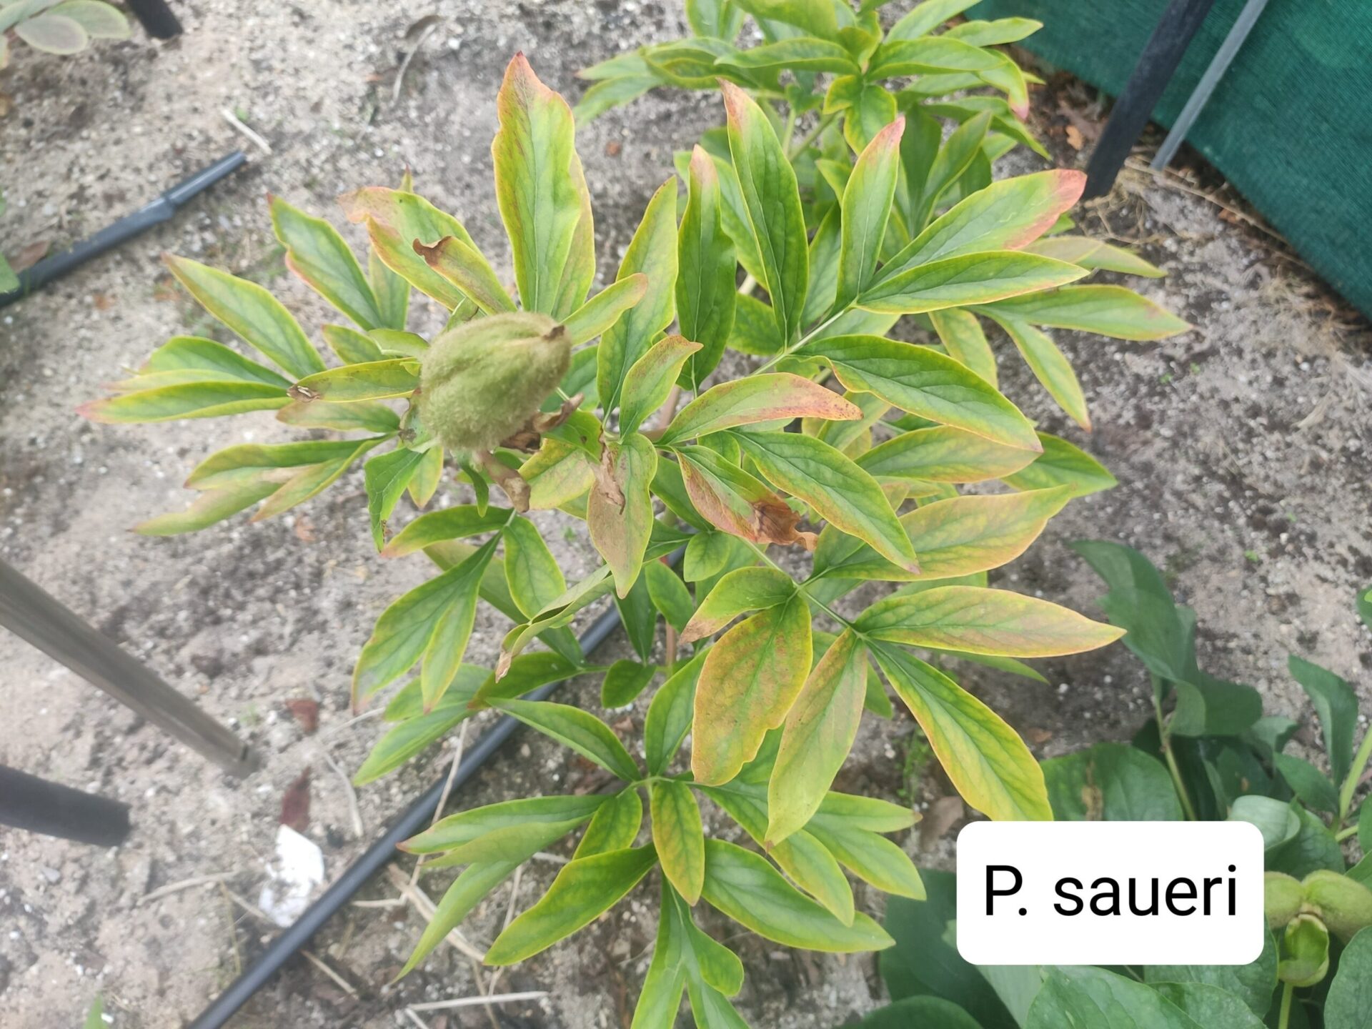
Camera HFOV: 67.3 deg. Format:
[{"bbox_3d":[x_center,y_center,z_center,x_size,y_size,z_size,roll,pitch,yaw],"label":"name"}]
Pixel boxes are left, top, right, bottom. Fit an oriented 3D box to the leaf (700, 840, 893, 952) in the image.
[{"bbox_3d":[0.053,0.200,0.535,0.120,0.018,0.035,28,67,-5],"label":"leaf"}]

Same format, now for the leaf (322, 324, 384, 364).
[{"bbox_3d":[-0.144,-0.074,0.455,0.044,0.013,0.018,30,77,13],"label":"leaf"}]

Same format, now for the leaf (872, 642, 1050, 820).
[{"bbox_3d":[0.124,0.098,0.465,0.124,0.020,0.039,46,70,-7],"label":"leaf"}]

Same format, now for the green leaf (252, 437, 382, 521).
[{"bbox_3d":[-0.190,-0.018,0.530,0.083,0.013,0.026,-31,66,8],"label":"green leaf"}]

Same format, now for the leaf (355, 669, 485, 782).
[{"bbox_3d":[-0.150,0.124,0.590,0.100,0.018,0.044,-34,73,12],"label":"leaf"}]

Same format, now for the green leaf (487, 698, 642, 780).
[{"bbox_3d":[-0.066,0.124,0.570,0.099,0.018,0.030,23,66,17],"label":"green leaf"}]

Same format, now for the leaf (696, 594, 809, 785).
[{"bbox_3d":[0.030,0.078,0.460,0.048,0.015,0.096,28,92,13],"label":"leaf"}]

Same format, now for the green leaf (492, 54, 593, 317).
[{"bbox_3d":[-0.057,-0.129,0.407,0.037,0.020,0.110,-3,82,-6],"label":"green leaf"}]

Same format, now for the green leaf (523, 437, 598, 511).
[{"bbox_3d":[-0.051,-0.017,0.417,0.039,0.012,0.027,-42,81,0],"label":"green leaf"}]

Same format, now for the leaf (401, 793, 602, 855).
[{"bbox_3d":[-0.105,0.179,0.597,0.126,0.013,0.025,-14,61,8],"label":"leaf"}]

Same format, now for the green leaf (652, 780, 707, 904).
[{"bbox_3d":[-0.003,0.175,0.550,0.028,0.012,0.069,-18,90,-8],"label":"green leaf"}]

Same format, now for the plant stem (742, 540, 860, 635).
[{"bbox_3d":[0.054,0.034,0.480,0.070,0.007,0.007,38,70,12],"label":"plant stem"}]

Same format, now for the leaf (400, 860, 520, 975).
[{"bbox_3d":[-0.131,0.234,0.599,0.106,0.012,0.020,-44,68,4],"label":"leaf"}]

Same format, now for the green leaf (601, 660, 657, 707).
[{"bbox_3d":[-0.036,0.107,0.651,0.041,0.008,0.030,-33,66,-8],"label":"green leaf"}]

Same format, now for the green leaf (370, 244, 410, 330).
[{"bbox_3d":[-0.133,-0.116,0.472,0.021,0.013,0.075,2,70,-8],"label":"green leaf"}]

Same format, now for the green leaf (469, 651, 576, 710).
[{"bbox_3d":[-0.099,0.102,0.630,0.075,0.012,0.033,-21,65,7],"label":"green leaf"}]

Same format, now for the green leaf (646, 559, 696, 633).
[{"bbox_3d":[-0.009,0.047,0.592,0.026,0.009,0.053,-28,70,-14],"label":"green leaf"}]

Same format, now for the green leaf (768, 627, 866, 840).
[{"bbox_3d":[0.060,0.099,0.463,0.032,0.016,0.100,23,87,11],"label":"green leaf"}]

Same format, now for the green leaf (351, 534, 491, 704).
[{"bbox_3d":[-0.134,0.055,0.530,0.050,0.018,0.104,34,90,17],"label":"green leaf"}]

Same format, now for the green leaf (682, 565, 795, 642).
[{"bbox_3d":[0.024,0.041,0.475,0.060,0.014,0.024,-29,62,13],"label":"green leaf"}]

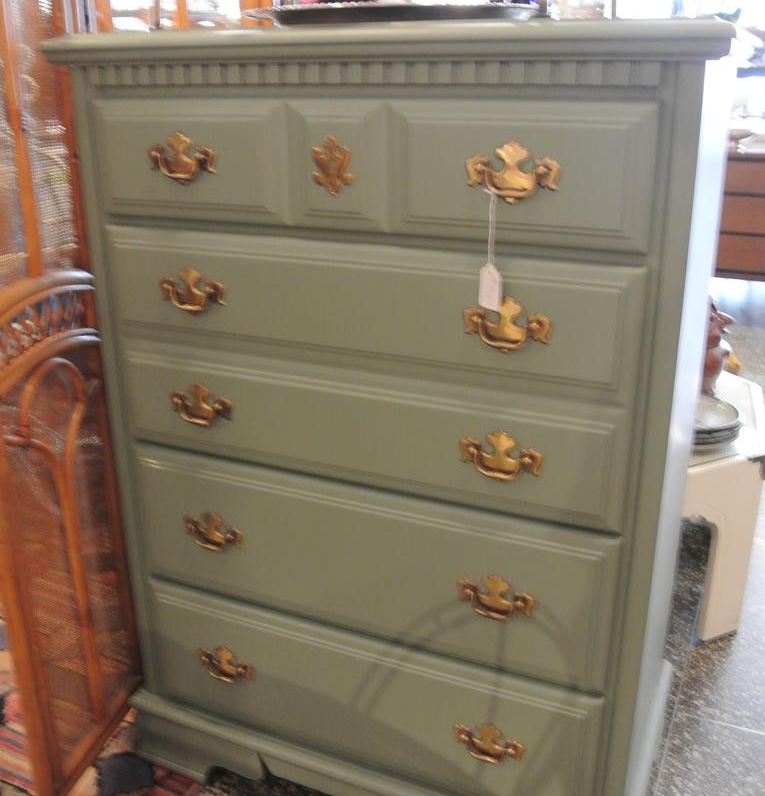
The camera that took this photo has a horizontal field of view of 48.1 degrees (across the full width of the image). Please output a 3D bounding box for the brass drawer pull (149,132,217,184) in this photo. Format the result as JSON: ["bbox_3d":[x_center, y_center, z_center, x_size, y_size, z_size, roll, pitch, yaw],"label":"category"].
[{"bbox_3d":[-0.288,-0.331,1.193,0.115,0.072,0.025,9,23,22],"label":"brass drawer pull"}]

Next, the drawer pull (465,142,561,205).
[{"bbox_3d":[0.146,-0.258,0.984,0.112,0.071,0.022,9,23,23],"label":"drawer pull"}]

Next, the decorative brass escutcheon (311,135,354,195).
[{"bbox_3d":[-0.064,-0.293,1.078,0.056,0.072,0.009,9,23,23],"label":"decorative brass escutcheon"}]

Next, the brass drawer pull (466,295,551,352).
[{"bbox_3d":[0.150,-0.088,1.048,0.112,0.071,0.022,9,23,23],"label":"brass drawer pull"}]

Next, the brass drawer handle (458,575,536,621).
[{"bbox_3d":[0.158,0.287,1.220,0.116,0.072,0.025,8,22,23],"label":"brass drawer handle"}]

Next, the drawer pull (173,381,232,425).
[{"bbox_3d":[-0.283,0.014,1.330,0.116,0.072,0.025,8,22,23],"label":"drawer pull"}]

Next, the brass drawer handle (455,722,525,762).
[{"bbox_3d":[0.157,0.520,1.280,0.112,0.070,0.022,9,23,23],"label":"brass drawer handle"}]

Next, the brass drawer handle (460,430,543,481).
[{"bbox_3d":[0.156,0.079,1.143,0.116,0.072,0.025,8,22,23],"label":"brass drawer handle"}]

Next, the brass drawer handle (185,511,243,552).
[{"bbox_3d":[-0.281,0.222,1.408,0.116,0.072,0.025,8,22,23],"label":"brass drawer handle"}]

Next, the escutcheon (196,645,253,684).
[{"bbox_3d":[-0.278,0.467,1.499,0.116,0.072,0.025,8,22,23],"label":"escutcheon"}]

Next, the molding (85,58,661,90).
[{"bbox_3d":[-0.054,-0.398,1.057,0.771,0.029,0.016,9,23,23],"label":"molding"}]

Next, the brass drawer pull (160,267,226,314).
[{"bbox_3d":[-0.285,-0.156,1.267,0.116,0.072,0.025,8,22,23],"label":"brass drawer pull"}]

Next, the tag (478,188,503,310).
[{"bbox_3d":[0.128,-0.173,1.016,0.027,0.148,0.006,9,23,23],"label":"tag"}]

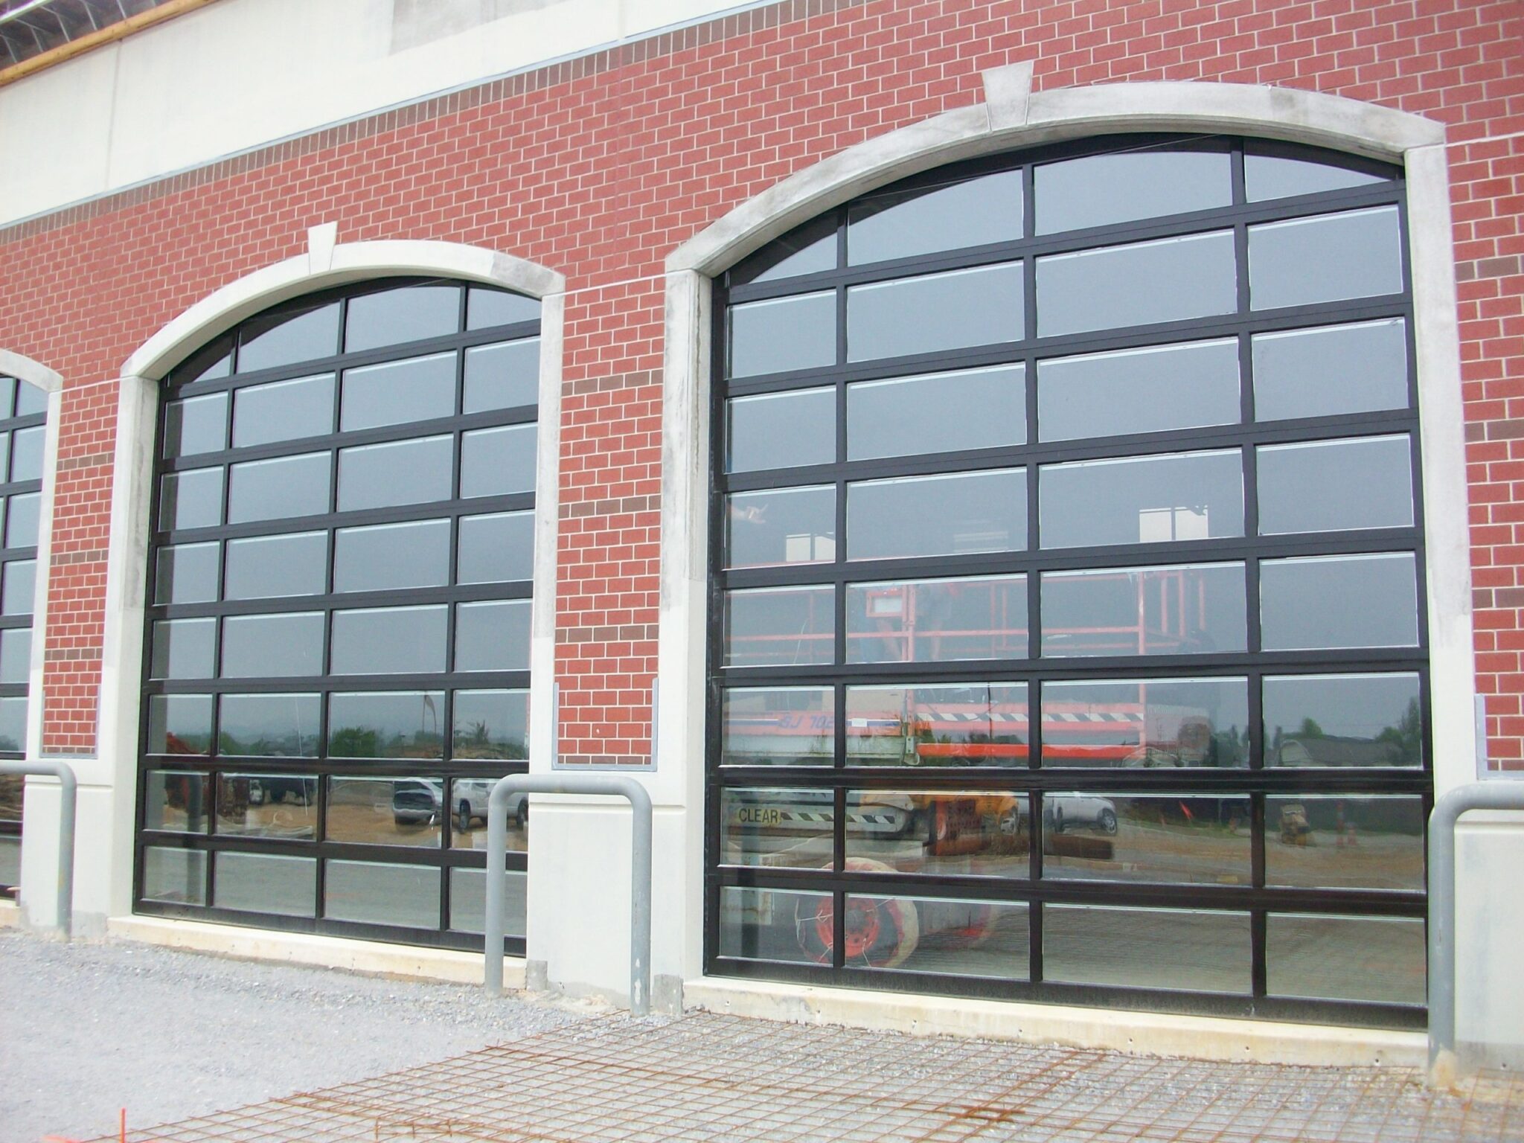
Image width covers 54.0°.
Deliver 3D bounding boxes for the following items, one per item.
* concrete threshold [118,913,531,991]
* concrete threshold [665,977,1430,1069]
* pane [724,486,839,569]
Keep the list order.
[{"bbox_3d":[-3.278,2.692,10.759,4.180,0.190,0.230,-3,-8,30],"label":"concrete threshold"},{"bbox_3d":[1.375,2.390,8.045,4.160,0.190,0.230,-5,-9,29],"label":"concrete threshold"},{"bbox_3d":[0.116,-0.276,9.265,0.780,0.480,0.020,-3,-8,30],"label":"pane"}]

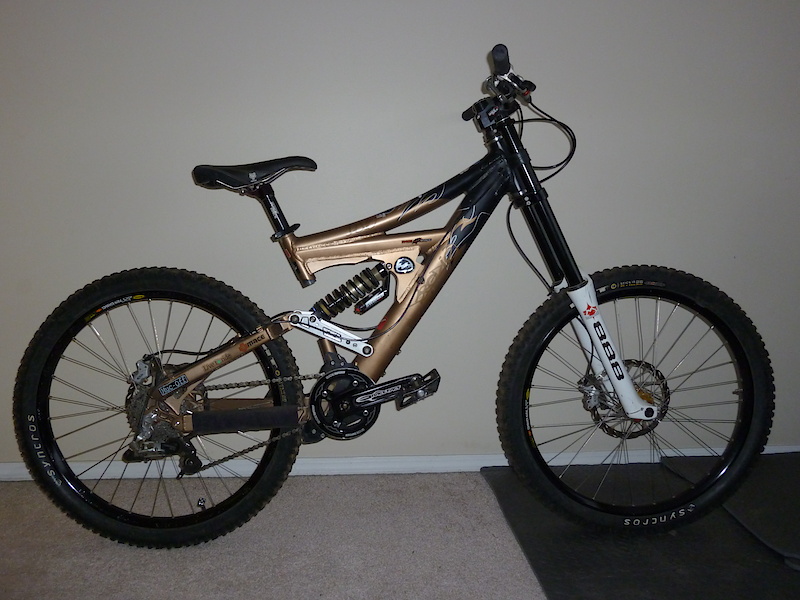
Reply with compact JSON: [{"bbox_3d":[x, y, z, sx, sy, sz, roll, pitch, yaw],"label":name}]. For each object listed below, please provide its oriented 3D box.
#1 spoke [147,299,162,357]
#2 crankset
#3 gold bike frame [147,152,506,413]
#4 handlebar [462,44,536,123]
[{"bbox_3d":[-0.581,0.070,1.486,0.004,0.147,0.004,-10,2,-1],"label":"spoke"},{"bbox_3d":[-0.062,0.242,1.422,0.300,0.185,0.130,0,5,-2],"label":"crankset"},{"bbox_3d":[-0.158,-0.035,1.494,0.865,0.640,0.160,0,5,-2],"label":"gold bike frame"},{"bbox_3d":[0.220,-0.461,1.472,0.125,0.110,0.665,0,6,0],"label":"handlebar"}]

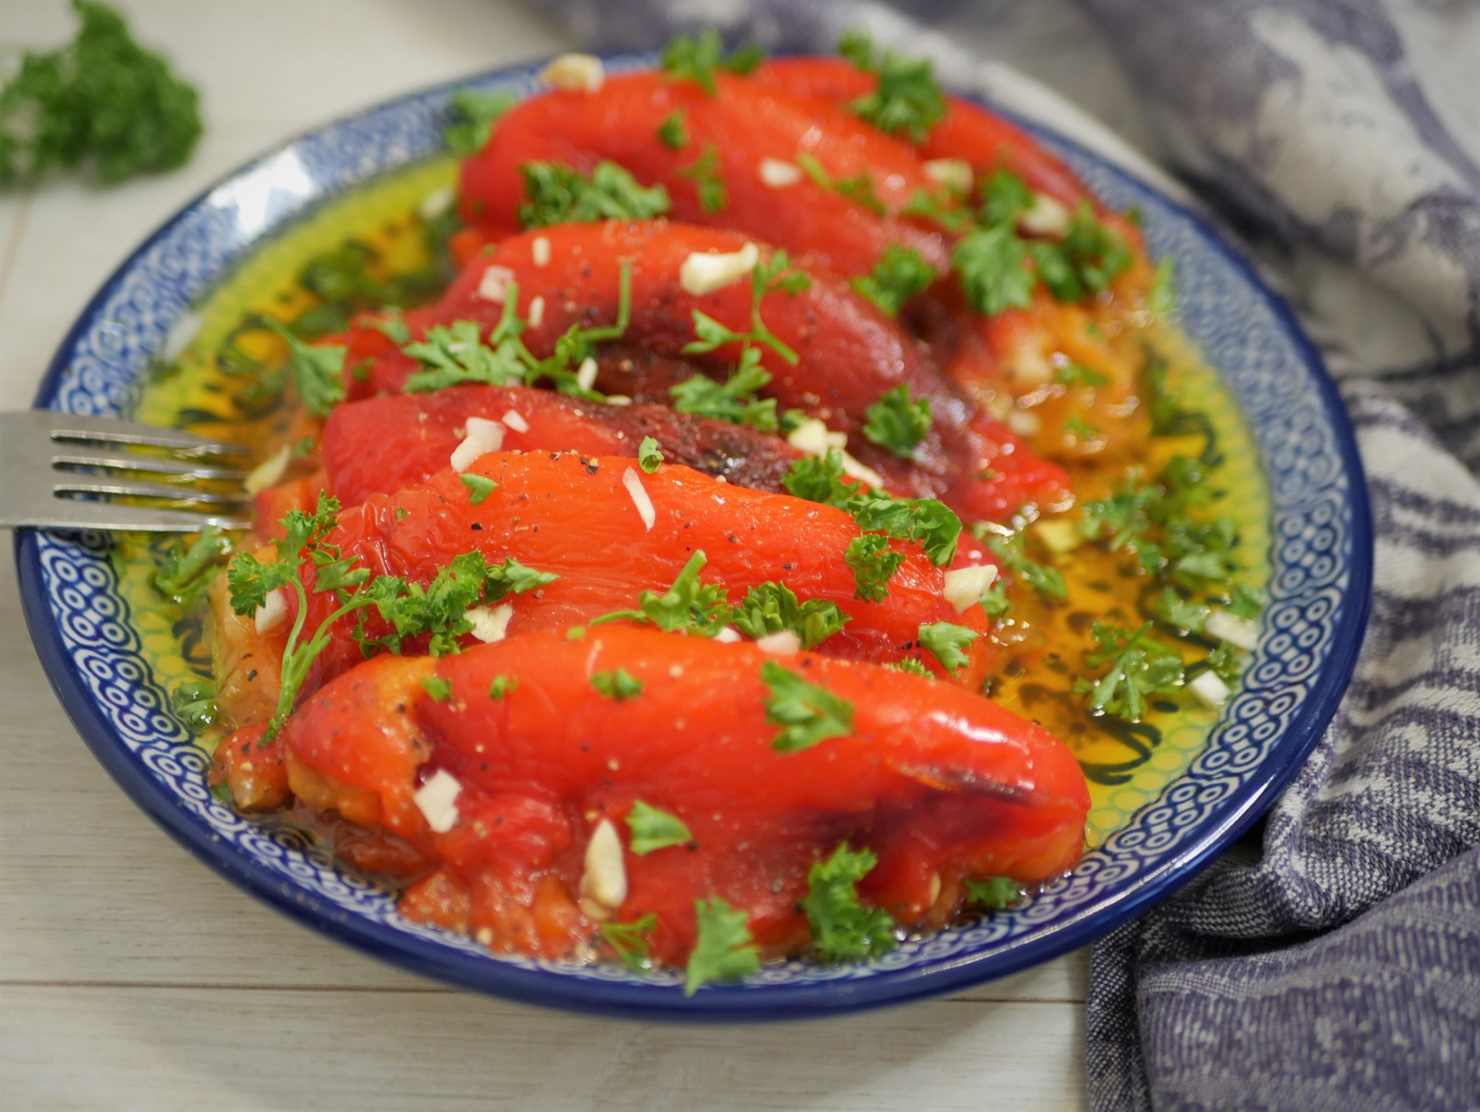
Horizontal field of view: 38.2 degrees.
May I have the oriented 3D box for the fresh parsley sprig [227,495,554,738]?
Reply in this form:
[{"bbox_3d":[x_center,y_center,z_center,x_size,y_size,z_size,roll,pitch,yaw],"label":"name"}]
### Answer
[{"bbox_3d":[-0.055,0.009,0.338,0.050,0.023,0.043,3,46,0],"label":"fresh parsley sprig"}]

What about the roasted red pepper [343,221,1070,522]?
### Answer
[{"bbox_3d":[-0.007,-0.032,0.382,0.132,0.037,0.046,12,47,9],"label":"roasted red pepper"}]

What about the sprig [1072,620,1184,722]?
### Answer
[{"bbox_3d":[0.065,0.019,0.356,0.018,0.007,0.021,3,46,0],"label":"sprig"}]

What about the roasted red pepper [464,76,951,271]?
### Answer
[{"bbox_3d":[-0.005,-0.069,0.418,0.102,0.037,0.044,13,47,10],"label":"roasted red pepper"}]

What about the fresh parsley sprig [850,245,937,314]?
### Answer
[{"bbox_3d":[0.028,-0.050,0.385,0.014,0.008,0.015,18,48,14],"label":"fresh parsley sprig"}]

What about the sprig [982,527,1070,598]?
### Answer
[{"bbox_3d":[0.050,0.001,0.371,0.015,0.007,0.015,3,46,0],"label":"sprig"}]

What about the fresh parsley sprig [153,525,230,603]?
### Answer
[{"bbox_3d":[-0.093,0.001,0.363,0.012,0.008,0.015,3,46,0],"label":"fresh parsley sprig"}]

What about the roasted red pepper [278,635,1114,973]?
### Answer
[{"bbox_3d":[-0.009,0.035,0.318,0.121,0.036,0.043,7,46,3],"label":"roasted red pepper"}]

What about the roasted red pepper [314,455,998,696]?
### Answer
[{"bbox_3d":[-0.015,0.008,0.343,0.114,0.037,0.044,9,46,6],"label":"roasted red pepper"}]

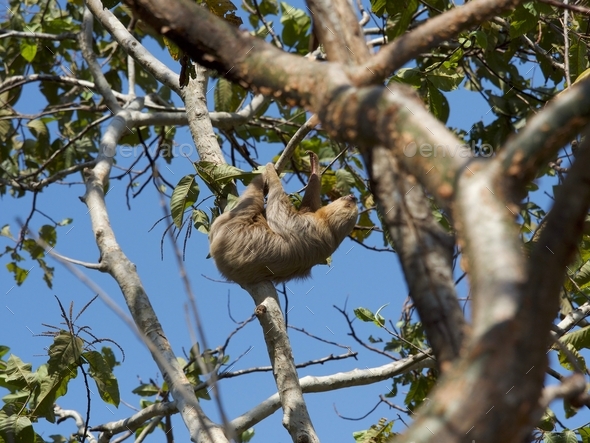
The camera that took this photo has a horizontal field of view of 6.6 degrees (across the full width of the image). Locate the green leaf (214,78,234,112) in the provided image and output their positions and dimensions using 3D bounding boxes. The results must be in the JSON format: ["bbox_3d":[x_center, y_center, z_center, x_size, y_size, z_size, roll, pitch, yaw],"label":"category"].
[{"bbox_3d":[-0.235,-0.438,17.800,0.090,0.129,0.060,0,-20,0],"label":"green leaf"}]

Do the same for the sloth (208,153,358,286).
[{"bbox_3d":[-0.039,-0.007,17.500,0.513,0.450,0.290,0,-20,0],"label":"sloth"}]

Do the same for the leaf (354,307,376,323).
[{"bbox_3d":[0.243,0.318,17.500,0.079,0.038,0.038,24,-16,8],"label":"leaf"}]

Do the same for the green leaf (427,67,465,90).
[{"bbox_3d":[0.515,-0.486,17.500,0.127,0.075,0.051,0,-18,0],"label":"green leaf"}]

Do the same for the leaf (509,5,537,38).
[{"bbox_3d":[0.800,-0.704,18.000,0.095,0.116,0.053,0,-18,0],"label":"leaf"}]

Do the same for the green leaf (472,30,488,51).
[{"bbox_3d":[0.654,-0.637,18.000,0.053,0.070,0.039,0,-18,0],"label":"green leaf"}]

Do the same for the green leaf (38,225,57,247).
[{"bbox_3d":[-0.847,0.048,17.500,0.058,0.072,0.031,0,-18,0],"label":"green leaf"}]

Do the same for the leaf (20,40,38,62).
[{"bbox_3d":[-0.945,-0.605,18.200,0.060,0.075,0.036,0,-18,0],"label":"leaf"}]

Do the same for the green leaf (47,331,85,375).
[{"bbox_3d":[-0.776,0.446,17.300,0.125,0.149,0.070,0,-20,0],"label":"green leaf"}]

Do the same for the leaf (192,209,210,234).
[{"bbox_3d":[-0.318,0.000,17.400,0.061,0.092,0.045,0,-20,0],"label":"leaf"}]

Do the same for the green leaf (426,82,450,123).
[{"bbox_3d":[0.487,-0.404,17.500,0.075,0.157,0.048,-14,-17,-5],"label":"green leaf"}]

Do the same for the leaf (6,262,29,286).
[{"bbox_3d":[-0.955,0.182,17.600,0.076,0.086,0.050,0,-20,0],"label":"leaf"}]

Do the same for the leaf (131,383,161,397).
[{"bbox_3d":[-0.508,0.577,17.500,0.096,0.041,0.041,0,-18,0],"label":"leaf"}]

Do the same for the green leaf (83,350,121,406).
[{"bbox_3d":[-0.654,0.531,17.300,0.088,0.223,0.060,-30,-17,-10],"label":"green leaf"}]

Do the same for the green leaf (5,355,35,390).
[{"bbox_3d":[-0.928,0.511,17.300,0.091,0.122,0.047,-24,-16,-8],"label":"green leaf"}]

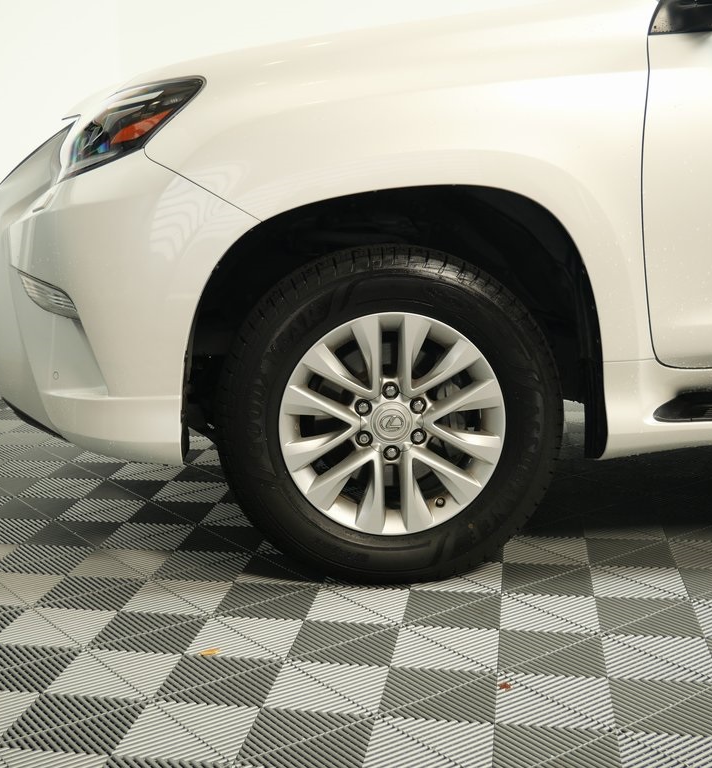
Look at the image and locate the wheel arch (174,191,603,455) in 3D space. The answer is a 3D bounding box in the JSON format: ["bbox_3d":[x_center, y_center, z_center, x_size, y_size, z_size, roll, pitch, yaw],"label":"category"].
[{"bbox_3d":[0.081,-0.145,2.361,0.900,0.585,0.280,-1,10,-4],"label":"wheel arch"}]

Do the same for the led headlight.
[{"bbox_3d":[-0.509,-0.552,2.353,0.385,0.215,0.350,-1,10,-4],"label":"led headlight"}]

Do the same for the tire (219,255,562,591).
[{"bbox_3d":[0.074,0.066,2.405,0.775,0.765,0.270,-1,10,-4],"label":"tire"}]

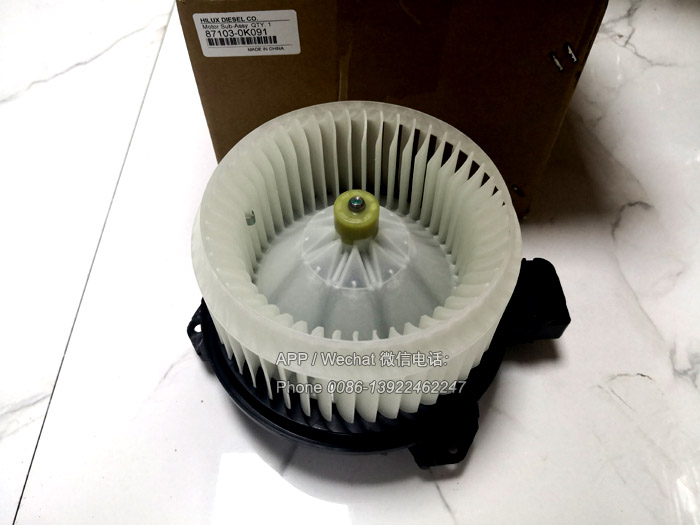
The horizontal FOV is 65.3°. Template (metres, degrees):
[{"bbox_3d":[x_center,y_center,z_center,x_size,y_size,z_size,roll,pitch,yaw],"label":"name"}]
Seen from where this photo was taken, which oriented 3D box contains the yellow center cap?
[{"bbox_3d":[0.003,-0.022,0.255,0.021,0.014,0.021,0,54,0],"label":"yellow center cap"}]

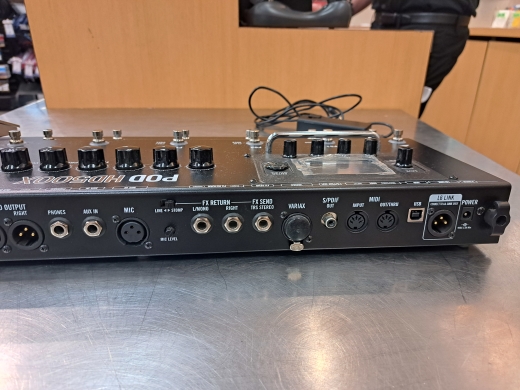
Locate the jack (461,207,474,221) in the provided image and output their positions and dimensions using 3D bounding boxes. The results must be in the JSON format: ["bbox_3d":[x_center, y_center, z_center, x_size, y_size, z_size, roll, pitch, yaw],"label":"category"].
[{"bbox_3d":[0.156,0.014,0.272,0.009,0.011,0.006,-1,17,-6],"label":"jack"}]

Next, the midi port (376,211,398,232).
[{"bbox_3d":[0.093,0.018,0.268,0.017,0.017,0.010,-1,18,-6],"label":"midi port"}]

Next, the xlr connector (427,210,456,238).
[{"bbox_3d":[0.136,0.020,0.274,0.022,0.022,0.013,-1,18,-6],"label":"xlr connector"}]

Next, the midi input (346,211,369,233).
[{"bbox_3d":[0.071,0.019,0.265,0.017,0.017,0.010,-1,18,-6],"label":"midi input"}]

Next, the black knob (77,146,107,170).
[{"bbox_3d":[-0.128,-0.028,0.274,0.019,0.015,0.019,-1,21,-7],"label":"black knob"}]

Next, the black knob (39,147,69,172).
[{"bbox_3d":[-0.155,-0.027,0.271,0.019,0.015,0.019,-1,21,-7],"label":"black knob"}]

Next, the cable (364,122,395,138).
[{"bbox_3d":[0.213,-0.115,0.640,0.048,0.014,0.085,5,23,10],"label":"cable"}]

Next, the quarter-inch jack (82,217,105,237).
[{"bbox_3d":[-0.109,0.021,0.236,0.014,0.014,0.006,-1,17,-7],"label":"quarter-inch jack"}]

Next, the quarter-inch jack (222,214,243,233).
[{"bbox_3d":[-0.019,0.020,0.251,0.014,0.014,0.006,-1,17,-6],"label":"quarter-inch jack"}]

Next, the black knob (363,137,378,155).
[{"bbox_3d":[0.103,-0.044,0.332,0.013,0.015,0.013,-1,22,-6],"label":"black knob"}]

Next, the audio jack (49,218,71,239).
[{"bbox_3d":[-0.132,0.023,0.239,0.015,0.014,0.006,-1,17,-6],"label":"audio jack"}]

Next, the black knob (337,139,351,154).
[{"bbox_3d":[0.080,-0.045,0.338,0.013,0.014,0.013,-1,21,-7],"label":"black knob"}]

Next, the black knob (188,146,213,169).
[{"bbox_3d":[-0.046,-0.030,0.287,0.019,0.015,0.019,-1,21,-7],"label":"black knob"}]

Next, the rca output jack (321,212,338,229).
[{"bbox_3d":[0.050,0.018,0.256,0.011,0.011,0.009,-1,18,-6],"label":"rca output jack"}]

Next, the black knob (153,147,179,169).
[{"bbox_3d":[-0.075,-0.029,0.285,0.021,0.015,0.021,-1,22,-6],"label":"black knob"}]

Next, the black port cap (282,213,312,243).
[{"bbox_3d":[0.027,0.024,0.259,0.022,0.022,0.010,-1,18,-6],"label":"black port cap"}]

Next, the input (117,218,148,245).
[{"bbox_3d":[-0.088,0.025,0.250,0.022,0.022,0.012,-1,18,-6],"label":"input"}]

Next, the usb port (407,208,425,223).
[{"bbox_3d":[0.115,0.014,0.269,0.012,0.011,0.010,-1,18,-6],"label":"usb port"}]

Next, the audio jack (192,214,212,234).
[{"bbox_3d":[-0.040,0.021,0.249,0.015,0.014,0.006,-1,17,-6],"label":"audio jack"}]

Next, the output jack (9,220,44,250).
[{"bbox_3d":[-0.154,0.026,0.240,0.022,0.022,0.009,-1,17,-6],"label":"output jack"}]

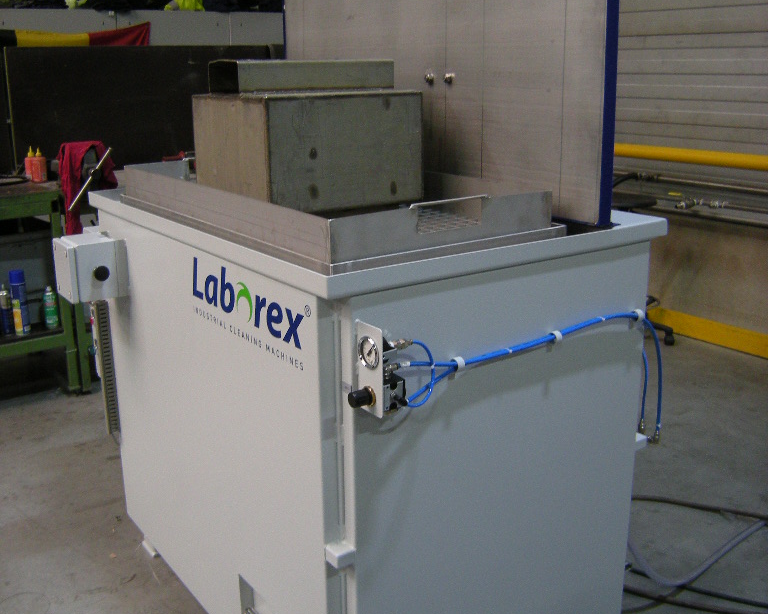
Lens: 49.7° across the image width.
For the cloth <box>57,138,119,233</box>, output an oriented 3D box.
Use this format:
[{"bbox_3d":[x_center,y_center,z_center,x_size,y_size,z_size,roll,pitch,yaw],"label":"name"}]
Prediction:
[{"bbox_3d":[-1.210,-0.470,3.413,0.190,0.400,0.200,-11,19,-34],"label":"cloth"}]

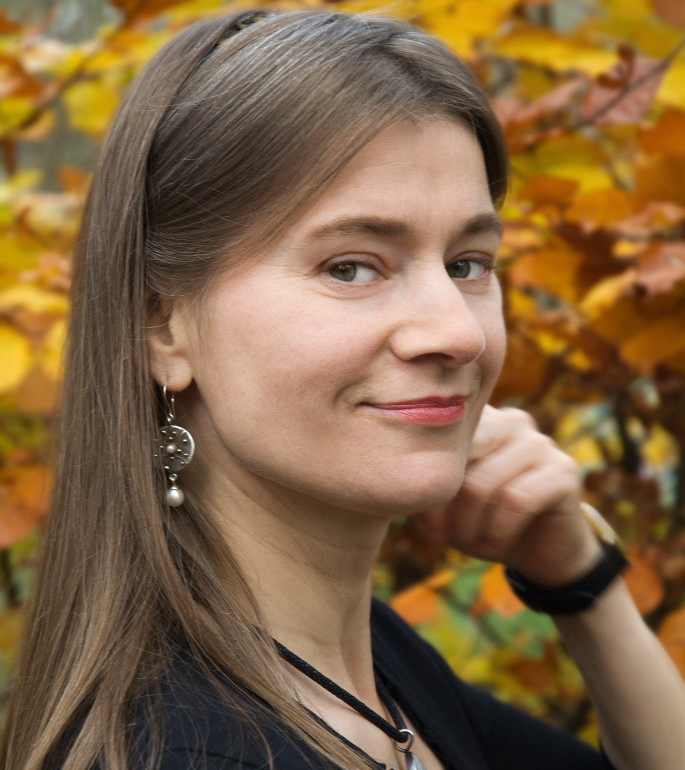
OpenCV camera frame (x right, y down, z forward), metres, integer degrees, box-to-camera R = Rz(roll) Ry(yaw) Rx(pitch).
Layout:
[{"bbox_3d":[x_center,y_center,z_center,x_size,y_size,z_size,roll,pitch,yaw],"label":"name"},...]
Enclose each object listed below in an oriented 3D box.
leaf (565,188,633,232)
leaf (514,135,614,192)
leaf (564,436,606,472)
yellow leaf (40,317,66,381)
[{"bbox_3d":[0.184,-0.126,2.000,0.050,0.032,0.025,0,2,0],"label":"leaf"},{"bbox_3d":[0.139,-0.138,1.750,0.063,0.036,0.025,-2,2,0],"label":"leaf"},{"bbox_3d":[0.161,0.045,1.850,0.028,0.024,0.013,-2,2,0],"label":"leaf"},{"bbox_3d":[-0.201,-0.026,2.000,0.030,0.044,0.025,0,2,0],"label":"yellow leaf"}]

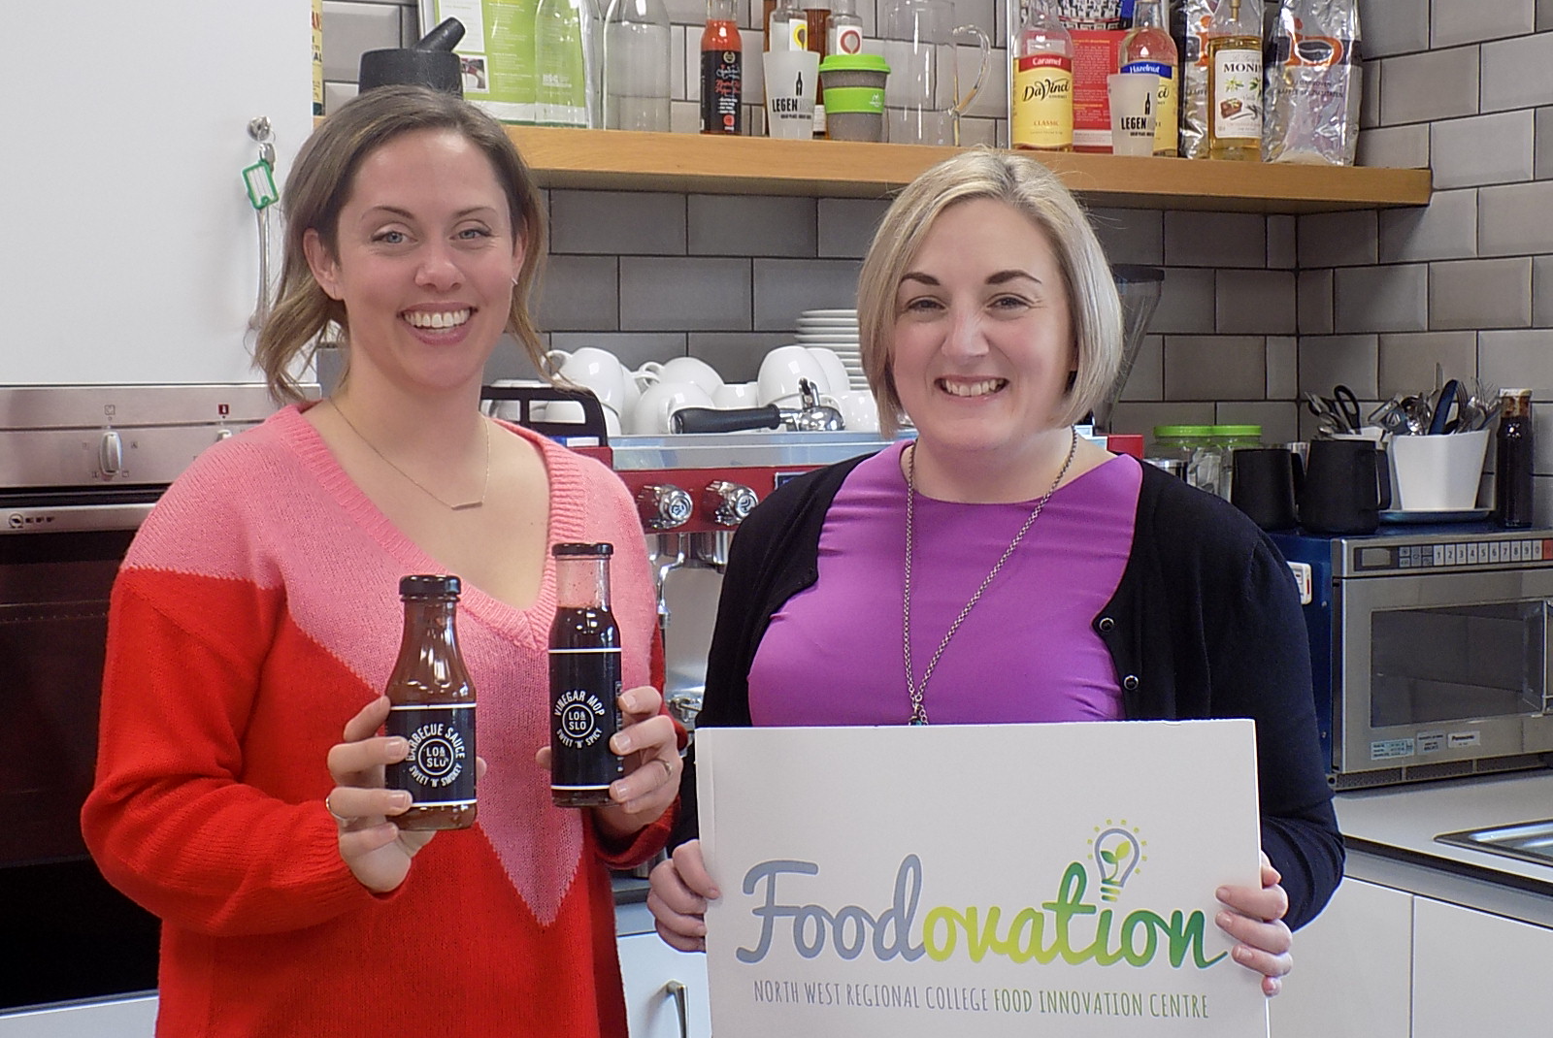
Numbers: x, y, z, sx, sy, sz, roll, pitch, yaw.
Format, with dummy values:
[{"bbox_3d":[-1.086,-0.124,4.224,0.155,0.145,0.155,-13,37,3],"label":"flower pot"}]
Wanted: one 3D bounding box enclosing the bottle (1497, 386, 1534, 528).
[{"bbox_3d":[1.021,-0.084,3.219,0.049,0.189,0.049,1,4,18],"label":"bottle"}]

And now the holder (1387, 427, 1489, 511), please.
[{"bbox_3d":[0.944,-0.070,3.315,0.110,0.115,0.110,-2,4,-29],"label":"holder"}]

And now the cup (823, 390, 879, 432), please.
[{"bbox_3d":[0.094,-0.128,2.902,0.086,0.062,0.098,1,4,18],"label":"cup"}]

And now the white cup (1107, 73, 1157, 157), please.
[{"bbox_3d":[0.489,-0.554,3.204,0.069,0.114,0.069,0,3,9],"label":"white cup"}]

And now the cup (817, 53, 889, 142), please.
[{"bbox_3d":[0.104,-0.546,3.071,0.094,0.118,0.094,0,3,0],"label":"cup"}]

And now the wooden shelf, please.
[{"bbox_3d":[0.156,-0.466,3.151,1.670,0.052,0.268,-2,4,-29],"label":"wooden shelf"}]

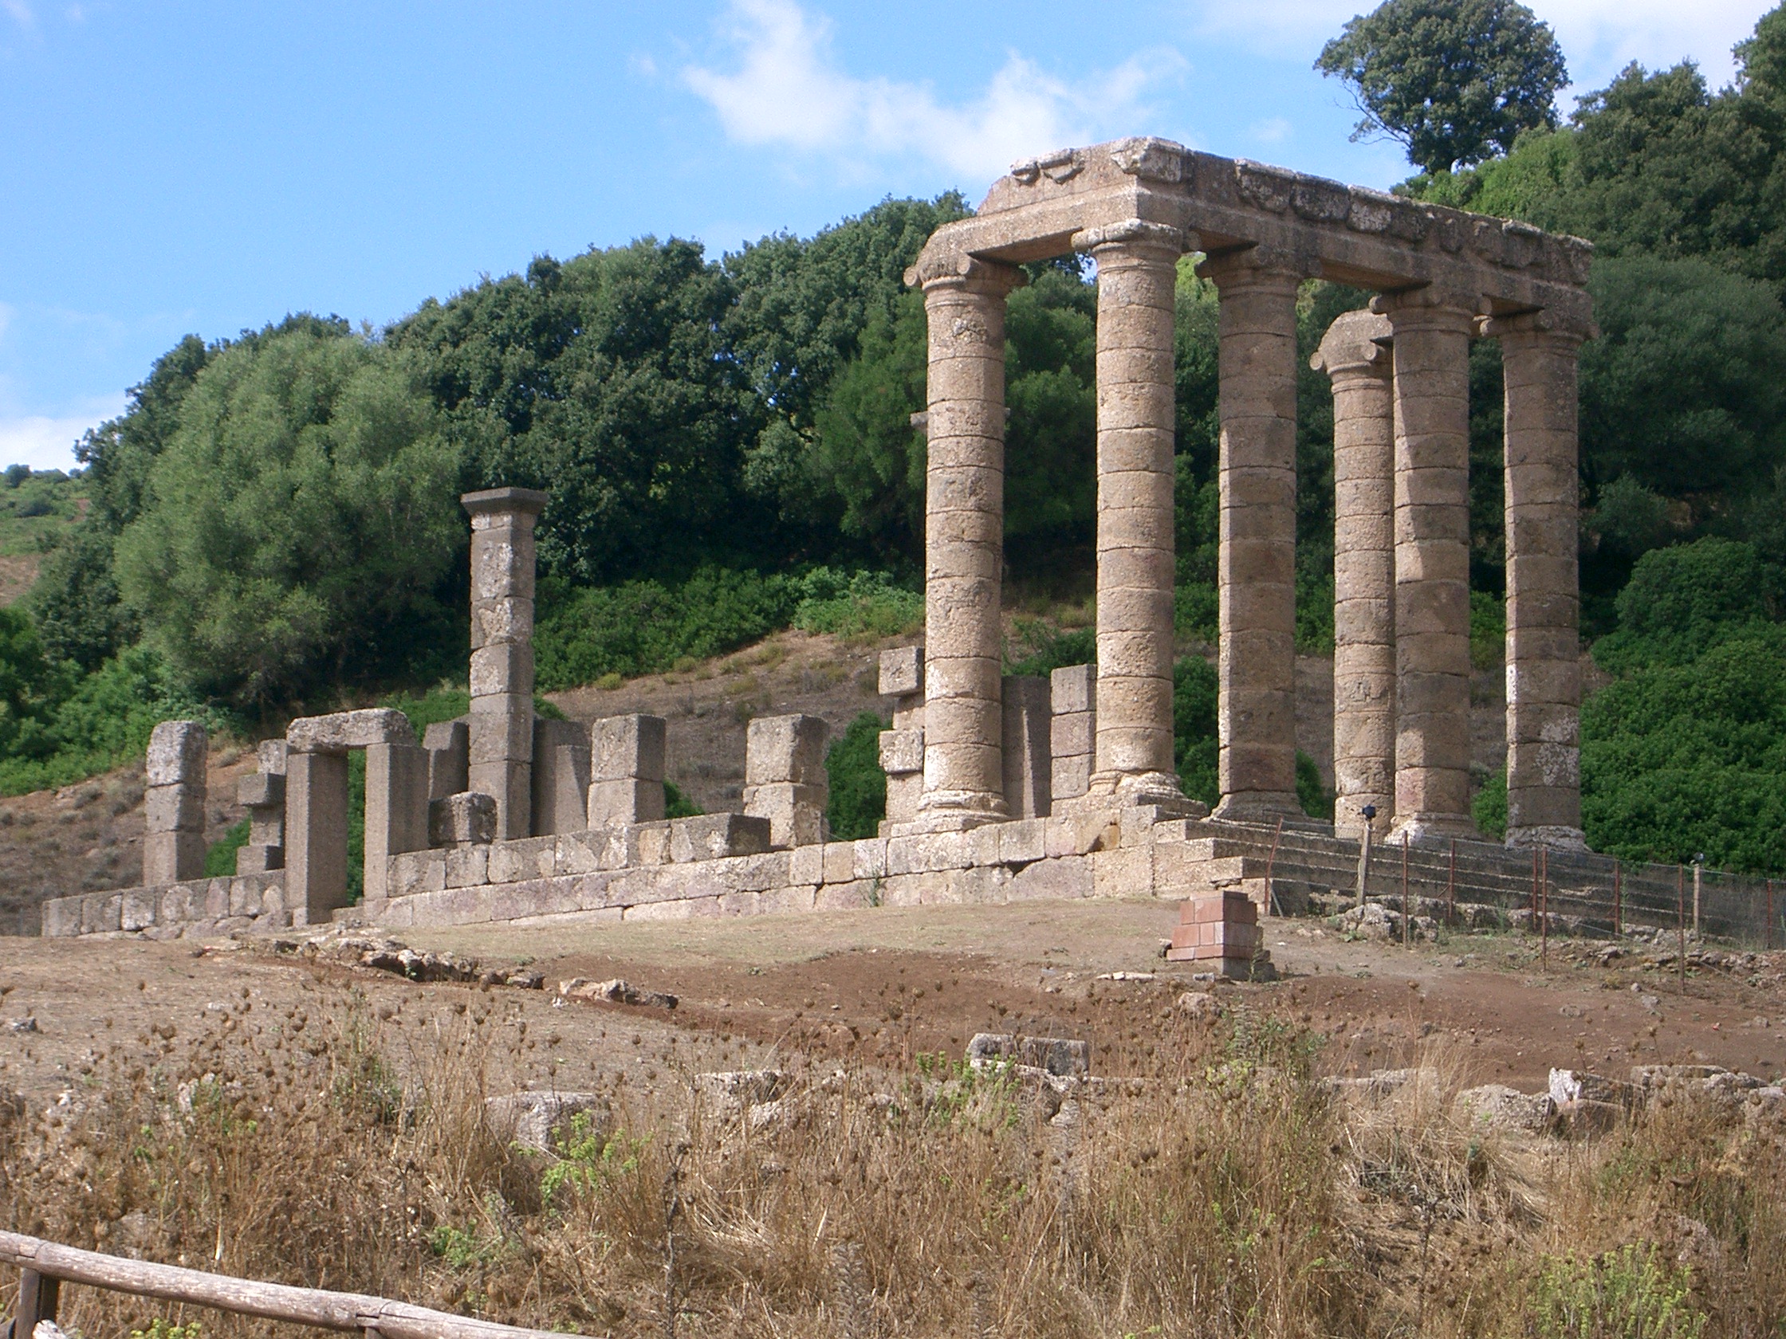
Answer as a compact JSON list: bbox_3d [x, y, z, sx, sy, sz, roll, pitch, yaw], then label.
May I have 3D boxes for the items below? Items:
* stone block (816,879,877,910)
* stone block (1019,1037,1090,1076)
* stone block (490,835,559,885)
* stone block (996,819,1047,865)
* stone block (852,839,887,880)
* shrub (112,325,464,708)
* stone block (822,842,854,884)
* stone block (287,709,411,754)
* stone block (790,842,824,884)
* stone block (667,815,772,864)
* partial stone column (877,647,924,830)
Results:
[{"bbox_3d":[-0.382,3.029,80.325,0.650,0.345,1.190,8,-12,-42],"label":"stone block"},{"bbox_3d":[1.160,3.263,50.423,0.783,0.293,0.500,8,-12,-42],"label":"stone block"},{"bbox_3d":[-4.965,2.737,85.376,0.720,0.595,1.466,8,-12,-42],"label":"stone block"},{"bbox_3d":[1.837,2.149,74.666,0.650,0.460,0.790,8,-11,-43],"label":"stone block"},{"bbox_3d":[-0.045,2.438,76.574,0.620,0.490,0.560,8,-11,-43],"label":"stone block"},{"bbox_3d":[-13.041,-3.230,130.000,7.300,8.000,7.100,0,-8,0],"label":"shrub"},{"bbox_3d":[-0.462,2.502,77.001,0.620,0.500,0.580,8,-11,-43],"label":"stone block"},{"bbox_3d":[-7.558,0.933,84.713,0.660,0.480,2.160,8,-11,-43],"label":"stone block"},{"bbox_3d":[-0.957,2.579,79.185,0.488,0.472,0.637,8,-12,-43],"label":"stone block"},{"bbox_3d":[-2.258,2.245,79.011,0.740,0.560,1.150,8,-11,-43],"label":"stone block"},{"bbox_3d":[0.344,1.017,80.783,0.700,2.507,0.831,8,-12,-42],"label":"partial stone column"}]

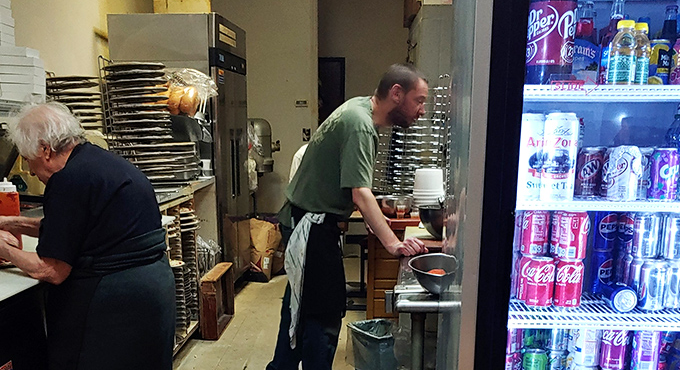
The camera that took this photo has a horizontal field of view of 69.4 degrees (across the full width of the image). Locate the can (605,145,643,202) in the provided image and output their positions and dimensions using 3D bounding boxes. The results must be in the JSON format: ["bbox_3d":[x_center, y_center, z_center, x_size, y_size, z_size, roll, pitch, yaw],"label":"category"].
[{"bbox_3d":[0.661,-0.027,1.143,0.066,0.122,0.066,0,10,0],"label":"can"}]

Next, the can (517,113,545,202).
[{"bbox_3d":[0.425,-0.061,1.125,0.073,0.193,0.073,0,10,0],"label":"can"}]

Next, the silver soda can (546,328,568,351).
[{"bbox_3d":[0.648,0.417,1.425,0.066,0.122,0.066,0,10,0],"label":"silver soda can"}]

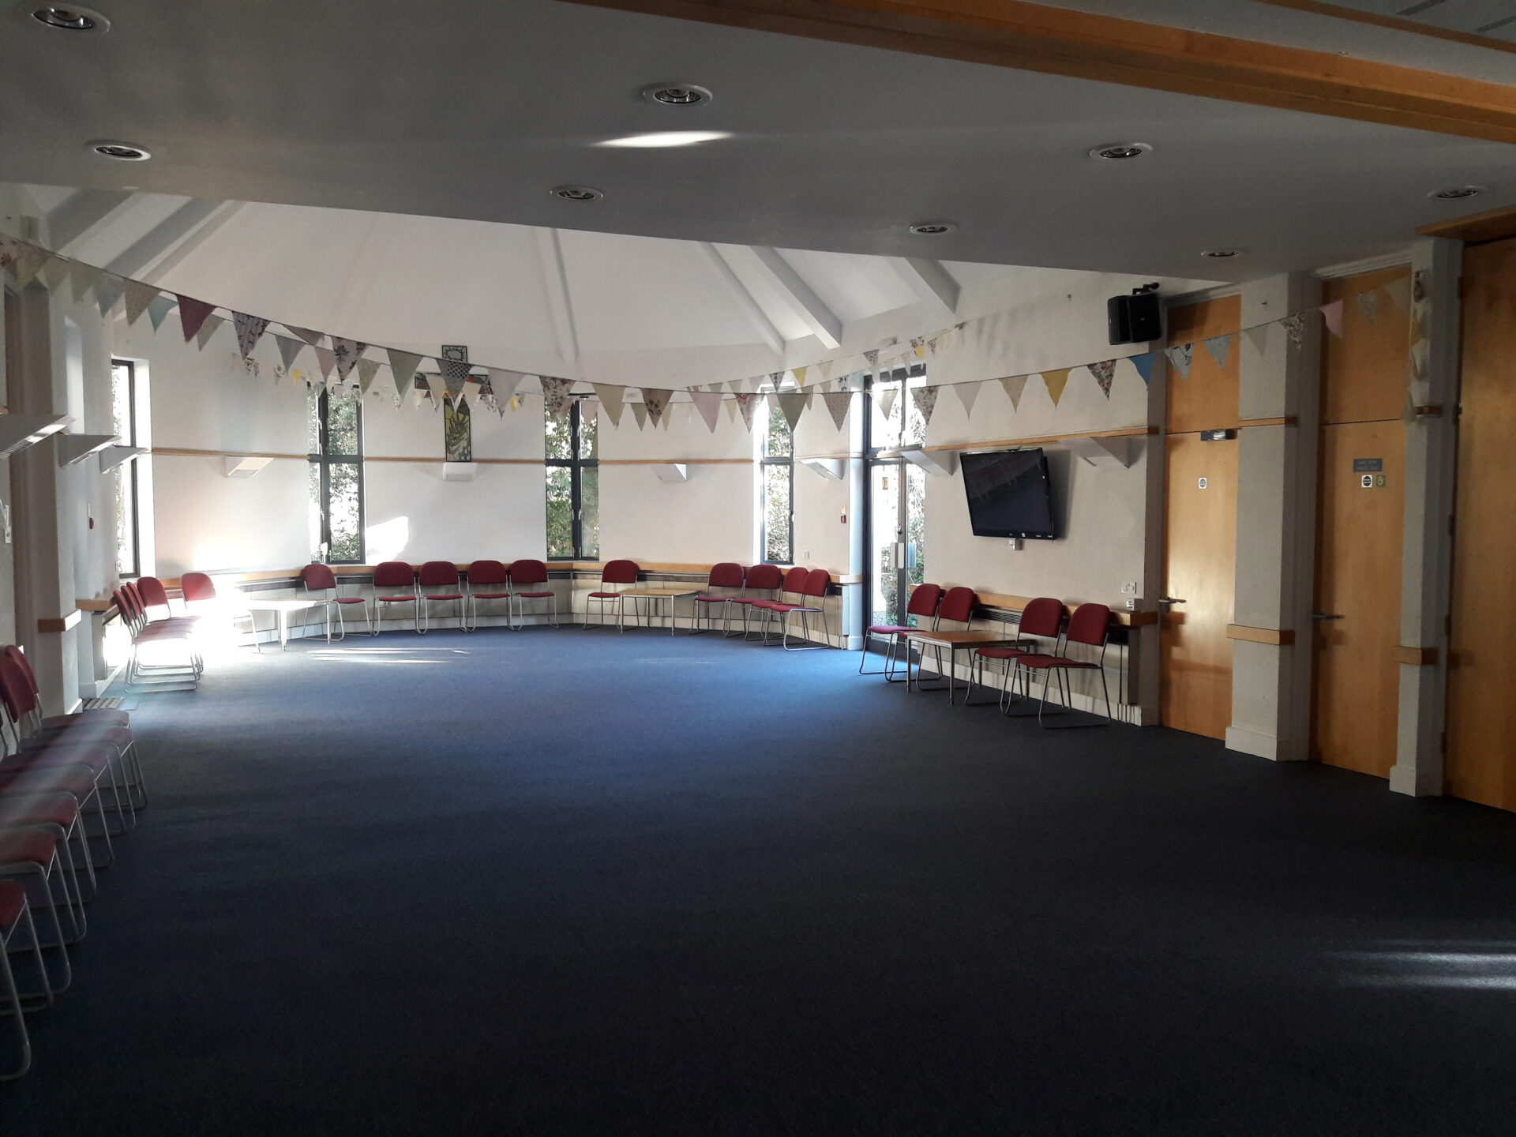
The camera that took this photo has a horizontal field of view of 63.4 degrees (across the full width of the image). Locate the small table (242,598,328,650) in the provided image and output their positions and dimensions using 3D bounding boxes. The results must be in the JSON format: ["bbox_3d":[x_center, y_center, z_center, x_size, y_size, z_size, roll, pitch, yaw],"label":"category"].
[{"bbox_3d":[-5.118,0.599,13.153,0.703,0.475,0.703,1,3,21],"label":"small table"}]

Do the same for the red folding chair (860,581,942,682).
[{"bbox_3d":[1.288,0.559,11.049,0.578,0.830,0.508,-1,3,-23],"label":"red folding chair"}]

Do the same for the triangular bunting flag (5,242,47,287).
[{"bbox_3d":[-3.102,-1.289,5.202,0.183,0.203,0.020,-1,3,-11],"label":"triangular bunting flag"}]

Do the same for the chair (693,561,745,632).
[{"bbox_3d":[-0.470,0.365,14.545,0.508,0.830,0.578,1,3,23],"label":"chair"}]

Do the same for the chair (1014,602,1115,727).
[{"bbox_3d":[2.166,0.684,8.815,0.578,0.830,0.508,-1,3,-19],"label":"chair"}]

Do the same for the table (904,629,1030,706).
[{"bbox_3d":[1.668,0.780,9.742,0.720,0.468,0.740,-1,3,-21],"label":"table"}]

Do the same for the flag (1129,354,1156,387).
[{"bbox_3d":[1.933,-0.997,6.173,0.147,0.175,0.015,-1,3,-11],"label":"flag"}]

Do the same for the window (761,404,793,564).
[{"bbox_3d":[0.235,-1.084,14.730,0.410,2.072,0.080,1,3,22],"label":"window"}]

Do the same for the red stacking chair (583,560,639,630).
[{"bbox_3d":[-1.807,0.331,15.173,0.508,0.830,0.578,1,3,20],"label":"red stacking chair"}]

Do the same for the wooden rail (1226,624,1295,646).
[{"bbox_3d":[3.054,0.399,7.461,0.100,0.086,0.440,-1,3,-21],"label":"wooden rail"}]

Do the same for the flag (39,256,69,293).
[{"bbox_3d":[-3.182,-1.327,5.542,0.015,0.170,0.135,3,4,44],"label":"flag"}]

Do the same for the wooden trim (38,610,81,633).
[{"bbox_3d":[-4.891,0.362,8.591,0.166,0.086,0.697,-1,3,-22],"label":"wooden trim"}]

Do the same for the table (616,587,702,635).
[{"bbox_3d":[-1.162,0.513,14.657,0.703,0.475,0.703,1,4,23],"label":"table"}]

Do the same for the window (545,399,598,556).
[{"bbox_3d":[-2.335,-1.144,15.428,0.680,2.050,0.170,0,3,2],"label":"window"}]

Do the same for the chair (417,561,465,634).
[{"bbox_3d":[-3.792,0.337,14.705,0.505,0.822,0.564,-1,4,-23],"label":"chair"}]

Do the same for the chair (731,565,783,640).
[{"bbox_3d":[-0.040,0.371,14.102,0.505,0.822,0.564,2,4,27],"label":"chair"}]

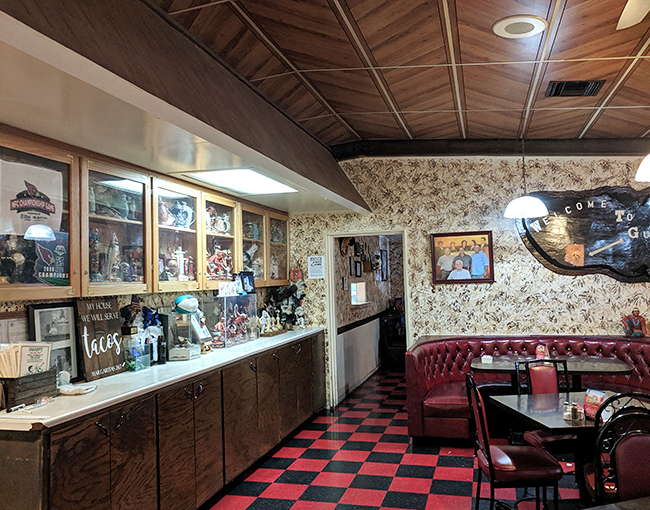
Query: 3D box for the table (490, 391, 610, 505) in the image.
[{"bbox_3d":[1.603,1.336,3.132,0.832,0.775,0.822,-2,-3,-4],"label":"table"}]

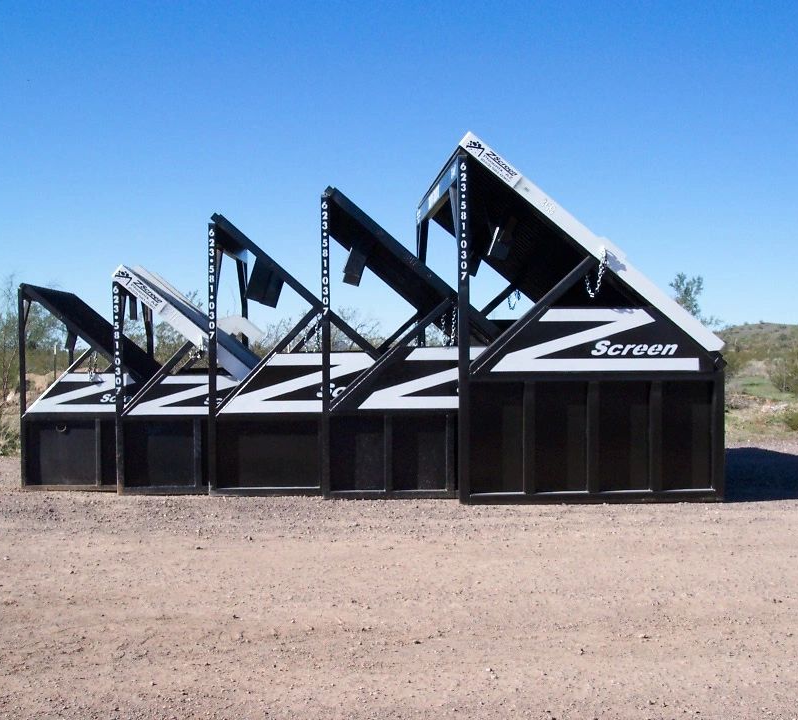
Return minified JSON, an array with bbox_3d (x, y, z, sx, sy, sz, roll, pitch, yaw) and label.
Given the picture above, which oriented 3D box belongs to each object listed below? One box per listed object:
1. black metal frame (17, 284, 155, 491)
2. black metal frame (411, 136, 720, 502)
[{"bbox_3d":[-3.316,0.283,13.218,1.517,2.196,2.192,0,0,-2],"label":"black metal frame"},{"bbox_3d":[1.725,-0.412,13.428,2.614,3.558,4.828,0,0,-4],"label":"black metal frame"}]

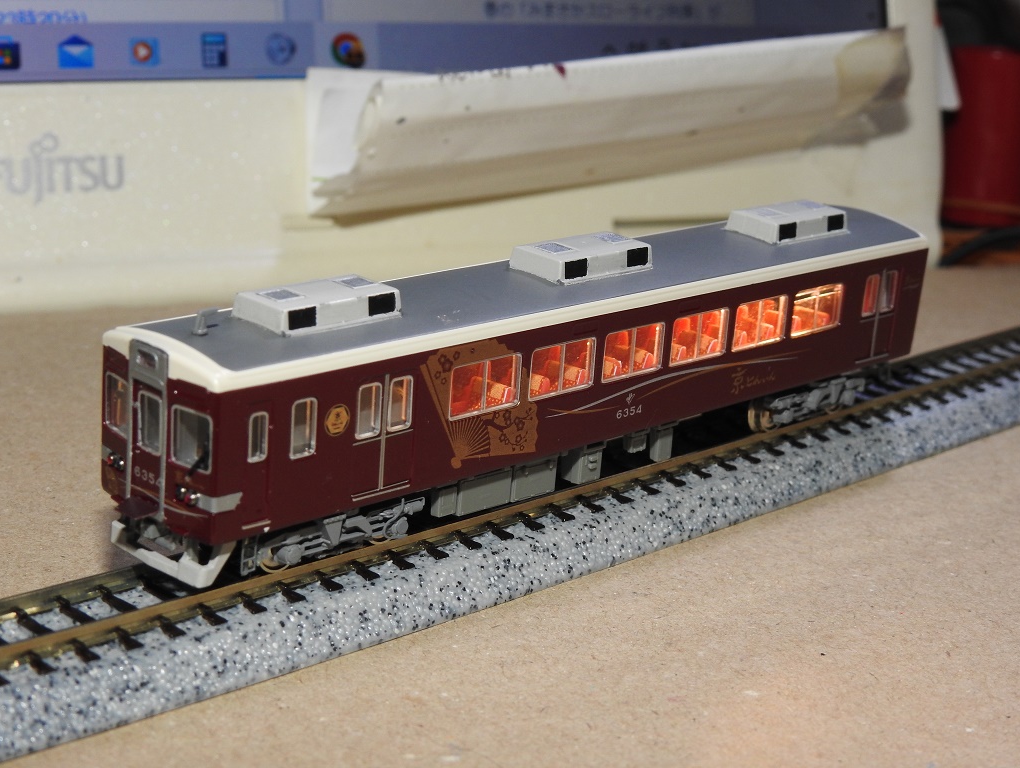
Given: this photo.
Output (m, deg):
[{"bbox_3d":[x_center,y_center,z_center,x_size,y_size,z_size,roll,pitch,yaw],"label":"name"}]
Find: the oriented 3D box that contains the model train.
[{"bbox_3d":[0.007,-0.003,0.251,0.019,0.029,0.125,19,23,42],"label":"model train"}]

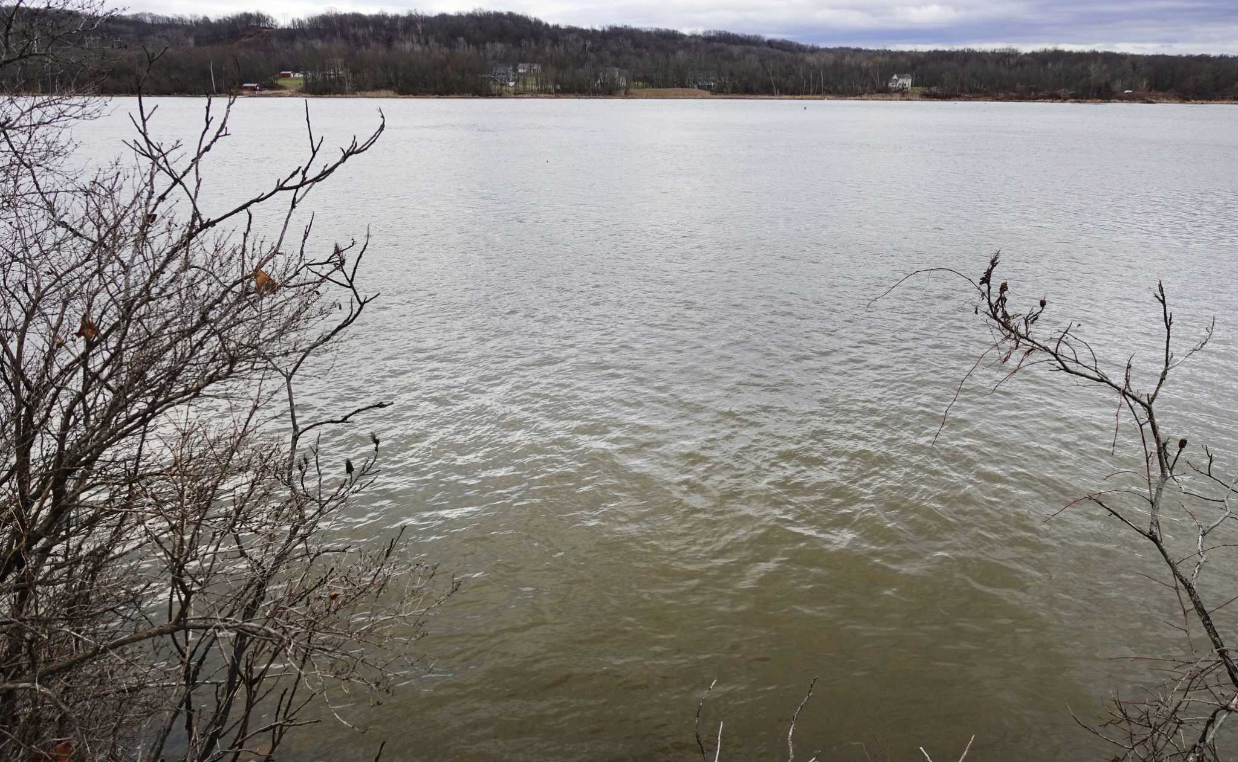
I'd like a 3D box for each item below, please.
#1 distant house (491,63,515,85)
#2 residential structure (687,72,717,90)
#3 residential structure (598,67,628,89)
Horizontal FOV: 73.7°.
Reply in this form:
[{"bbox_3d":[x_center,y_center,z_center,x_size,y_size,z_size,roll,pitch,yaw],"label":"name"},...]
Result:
[{"bbox_3d":[-61.840,-162.250,436.750,11.070,10.350,9.500,0,19,0],"label":"distant house"},{"bbox_3d":[43.060,-154.450,425.810,13.700,8.760,10.000,0,19,0],"label":"residential structure"},{"bbox_3d":[-3.290,-160.340,436.470,16.120,10.850,10.000,0,19,0],"label":"residential structure"}]

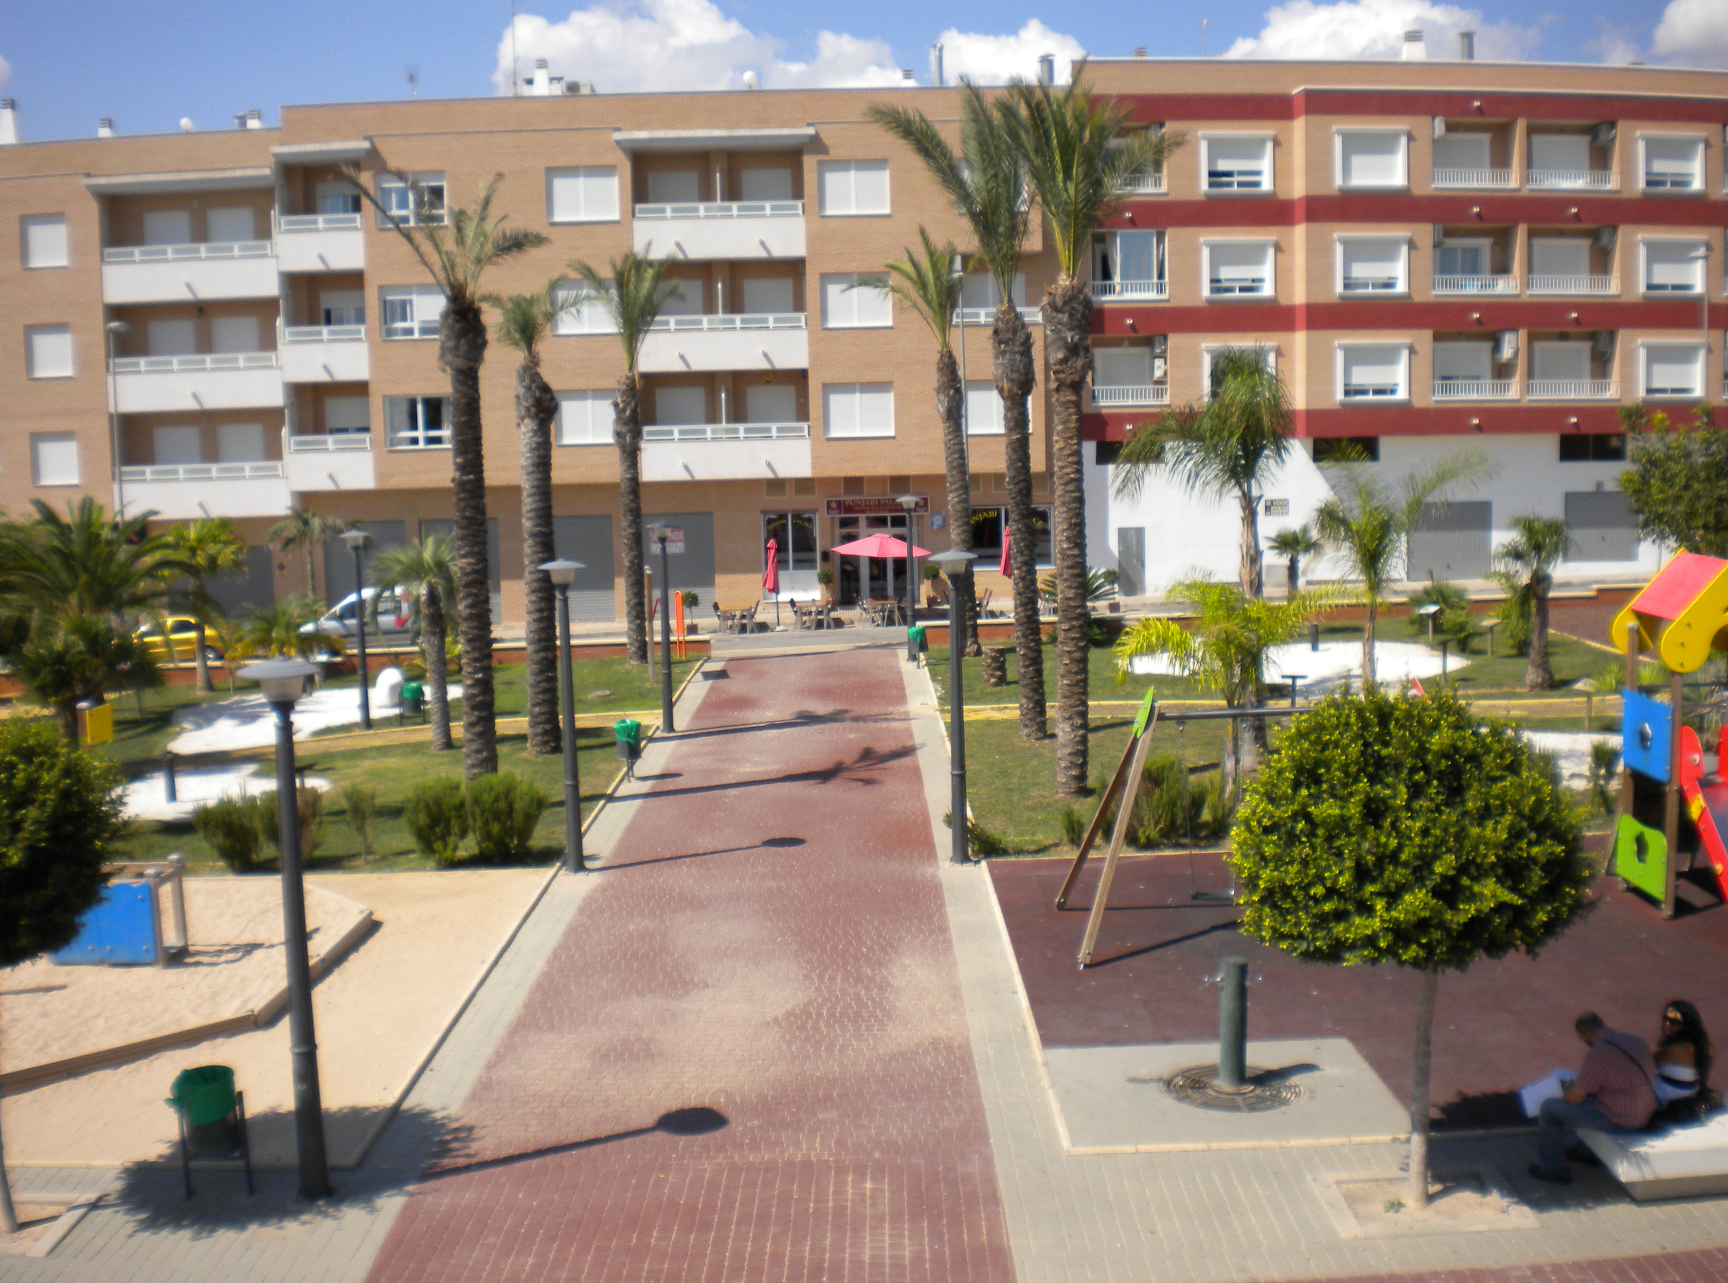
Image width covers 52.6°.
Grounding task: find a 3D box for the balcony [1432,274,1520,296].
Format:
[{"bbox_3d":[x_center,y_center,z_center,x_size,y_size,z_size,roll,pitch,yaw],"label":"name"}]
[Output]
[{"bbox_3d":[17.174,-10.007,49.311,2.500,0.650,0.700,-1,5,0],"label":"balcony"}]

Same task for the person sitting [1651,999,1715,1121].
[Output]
[{"bbox_3d":[5.503,3.027,12.075,0.750,1.180,0.500,4,8,38],"label":"person sitting"}]

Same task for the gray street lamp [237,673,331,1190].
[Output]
[{"bbox_3d":[-3.775,1.926,11.678,0.580,3.700,0.580,-1,5,0],"label":"gray street lamp"}]

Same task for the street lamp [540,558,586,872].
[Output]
[{"bbox_3d":[-3.409,0.855,20.089,0.540,3.595,0.540,-1,6,0],"label":"street lamp"}]

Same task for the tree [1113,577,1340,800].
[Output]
[{"bbox_3d":[4.870,0.663,23.136,3.170,3.035,3.000,-1,7,0],"label":"tree"}]

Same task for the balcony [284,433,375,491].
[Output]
[{"bbox_3d":[-14.835,-5.069,49.246,2.420,1.500,1.300,-1,7,0],"label":"balcony"}]

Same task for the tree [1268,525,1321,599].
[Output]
[{"bbox_3d":[10.158,-1.447,41.275,1.400,2.450,1.400,-1,5,0],"label":"tree"}]

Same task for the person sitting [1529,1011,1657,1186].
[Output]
[{"bbox_3d":[4.645,2.946,11.222,0.850,1.160,0.580,4,8,42],"label":"person sitting"}]

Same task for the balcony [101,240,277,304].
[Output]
[{"bbox_3d":[-18.378,-10.137,48.266,4.765,1.564,1.300,-1,7,-1],"label":"balcony"}]

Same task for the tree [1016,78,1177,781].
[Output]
[{"bbox_3d":[3.194,-2.851,24.246,2.350,9.900,2.350,-1,5,0],"label":"tree"}]

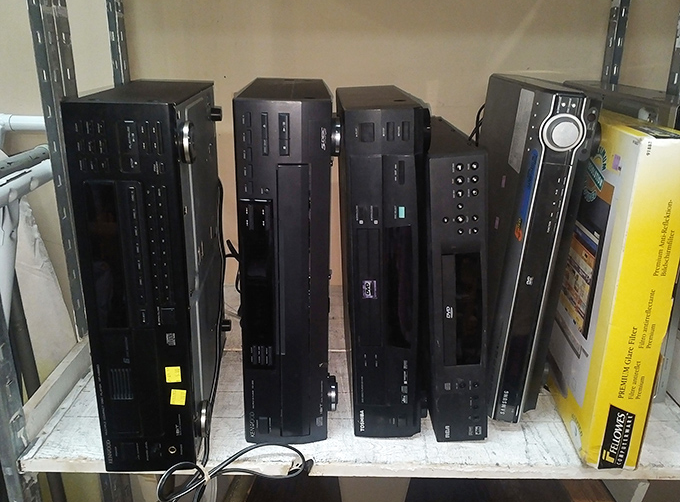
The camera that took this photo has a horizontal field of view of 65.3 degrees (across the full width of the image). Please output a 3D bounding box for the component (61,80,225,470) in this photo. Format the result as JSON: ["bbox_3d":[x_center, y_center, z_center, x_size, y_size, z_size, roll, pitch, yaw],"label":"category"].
[{"bbox_3d":[-0.233,0.009,0.731,0.121,0.440,0.324,0,21,-7],"label":"component"}]

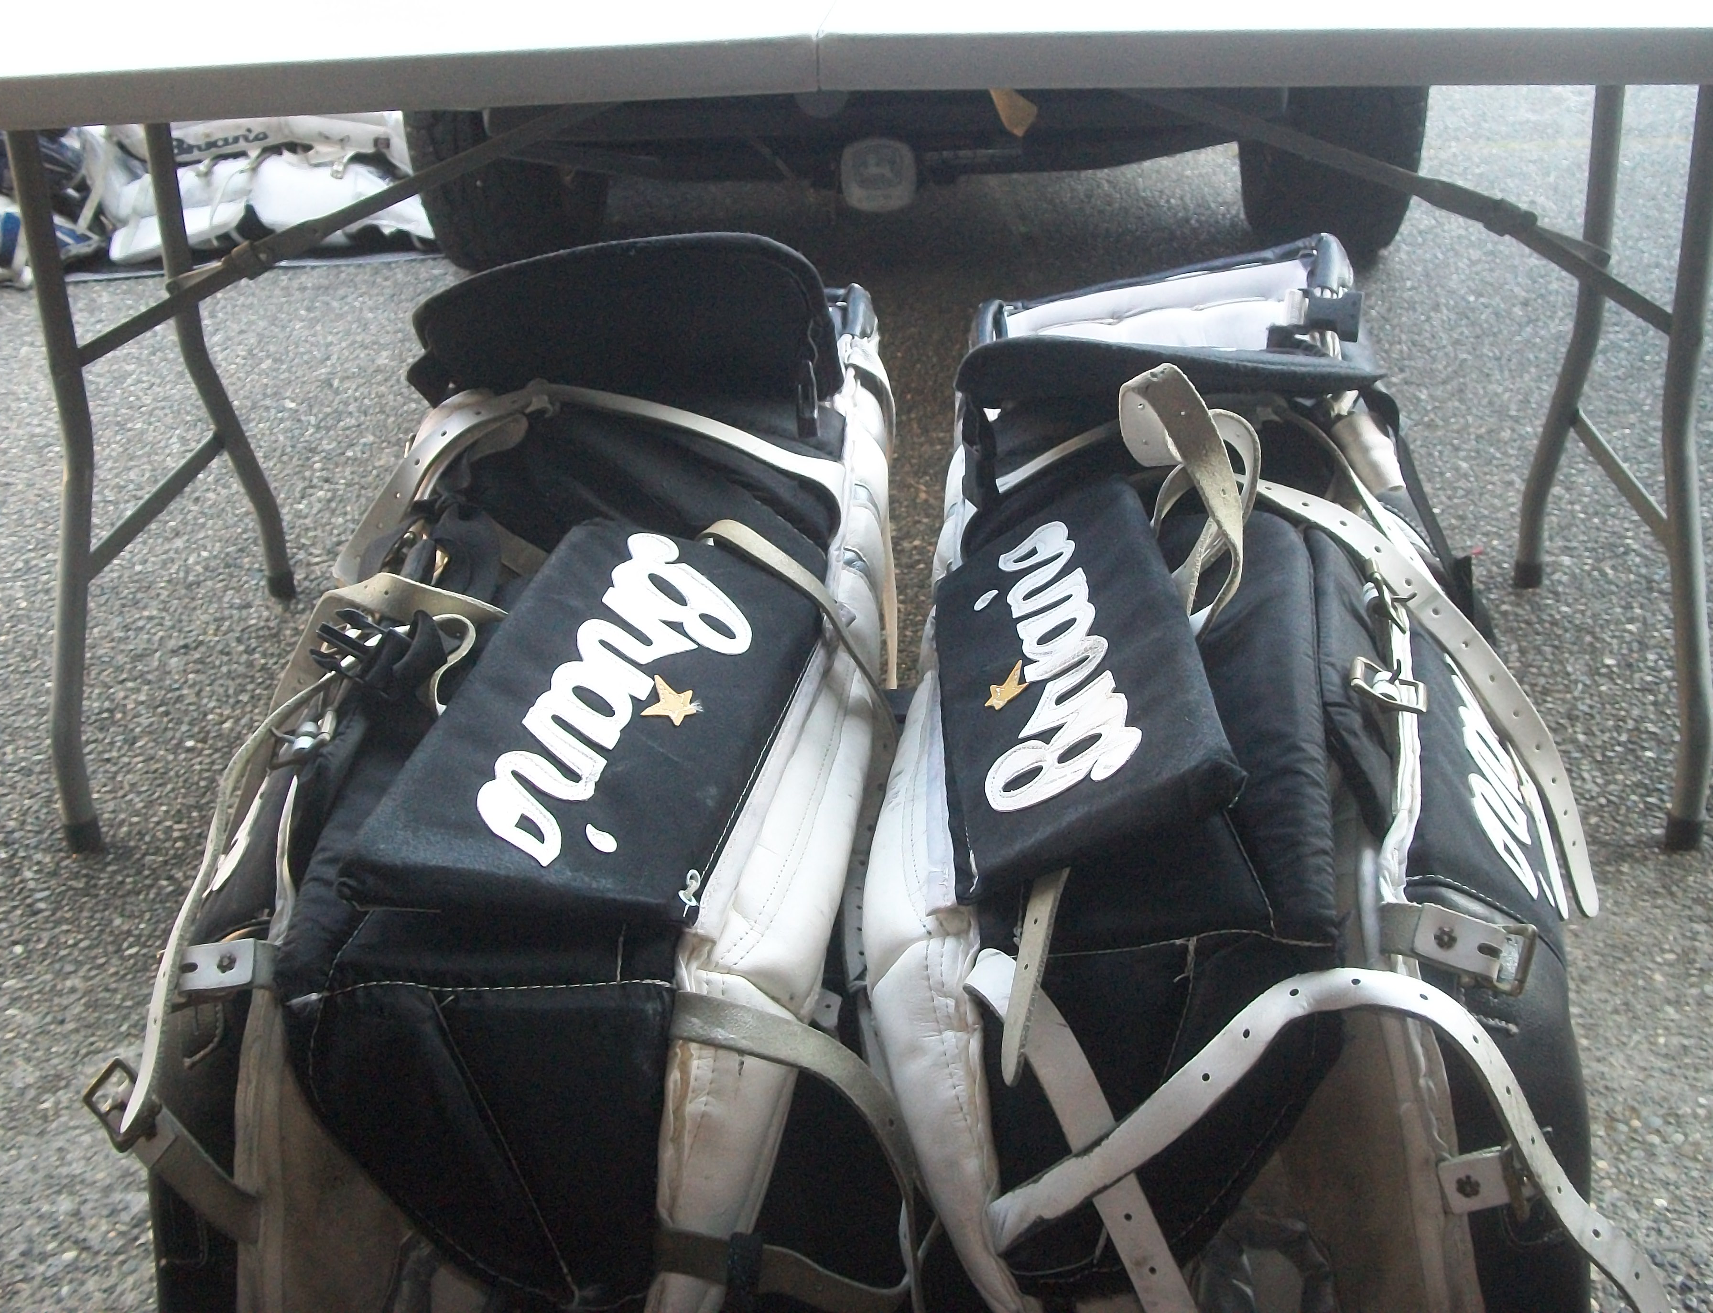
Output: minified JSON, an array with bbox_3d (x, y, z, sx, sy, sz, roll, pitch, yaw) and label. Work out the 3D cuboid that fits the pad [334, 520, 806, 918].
[{"bbox_3d":[-0.133,0.032,1.045,0.160,0.045,0.250,10,39,10],"label":"pad"}]

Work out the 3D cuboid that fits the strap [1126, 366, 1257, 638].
[{"bbox_3d":[0.182,-0.084,1.100,0.073,0.150,0.085,0,10,0],"label":"strap"}]

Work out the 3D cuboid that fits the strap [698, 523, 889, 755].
[{"bbox_3d":[-0.031,-0.012,1.110,0.125,0.090,0.035,20,47,19],"label":"strap"}]

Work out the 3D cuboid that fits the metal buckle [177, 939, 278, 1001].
[{"bbox_3d":[-0.300,0.148,0.955,0.060,0.013,0.030,-12,43,19],"label":"metal buckle"}]

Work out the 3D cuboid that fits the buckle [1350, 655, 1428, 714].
[{"bbox_3d":[0.284,0.015,1.080,0.042,0.012,0.030,22,33,-20],"label":"buckle"}]

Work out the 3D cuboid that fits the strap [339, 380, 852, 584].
[{"bbox_3d":[-0.158,-0.105,1.220,0.305,0.075,0.115,0,44,0],"label":"strap"}]

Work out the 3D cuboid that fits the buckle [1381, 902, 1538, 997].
[{"bbox_3d":[0.285,0.138,0.955,0.076,0.015,0.035,18,41,-16],"label":"buckle"}]

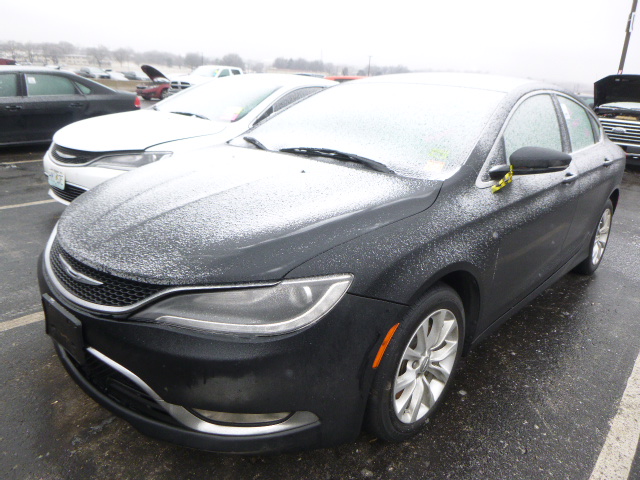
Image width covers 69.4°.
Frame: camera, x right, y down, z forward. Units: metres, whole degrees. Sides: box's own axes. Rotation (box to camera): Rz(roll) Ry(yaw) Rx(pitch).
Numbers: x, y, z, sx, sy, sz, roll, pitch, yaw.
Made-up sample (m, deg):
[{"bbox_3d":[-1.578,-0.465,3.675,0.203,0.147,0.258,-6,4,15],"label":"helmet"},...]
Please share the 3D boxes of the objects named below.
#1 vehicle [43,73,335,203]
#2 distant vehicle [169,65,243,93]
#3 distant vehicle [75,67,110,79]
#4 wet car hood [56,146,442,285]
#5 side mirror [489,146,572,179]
[{"bbox_3d":[-0.523,-1.219,5.554,1.870,1.490,4.880,19,23,39],"label":"vehicle"},{"bbox_3d":[-5.063,-7.787,23.605,2.020,1.940,5.820,13,20,26],"label":"distant vehicle"},{"bbox_3d":[-24.671,-17.811,50.255,5.600,1.860,1.950,18,23,37],"label":"distant vehicle"},{"bbox_3d":[-0.406,-0.194,1.988,1.500,0.310,1.240,19,23,39],"label":"wet car hood"},{"bbox_3d":[0.862,-0.306,1.884,0.280,0.155,0.170,19,23,39],"label":"side mirror"}]

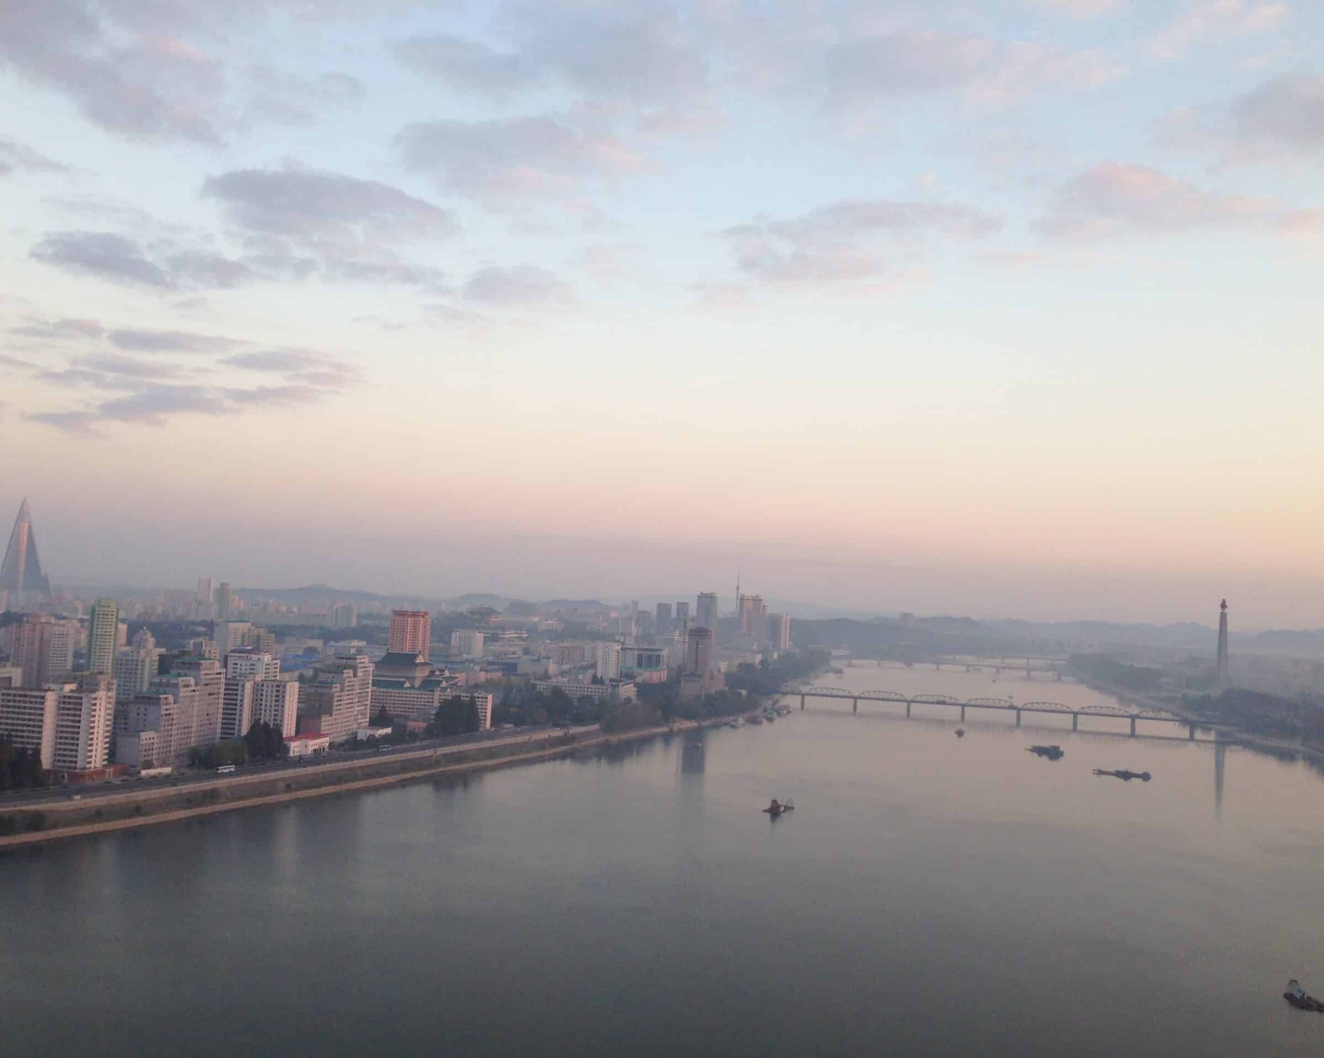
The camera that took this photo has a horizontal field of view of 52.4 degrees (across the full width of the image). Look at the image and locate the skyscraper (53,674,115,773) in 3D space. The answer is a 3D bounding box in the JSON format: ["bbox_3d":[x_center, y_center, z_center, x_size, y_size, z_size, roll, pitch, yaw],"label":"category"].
[{"bbox_3d":[-302.290,101.240,704.520,18.450,47.450,21.380,3,-4,7],"label":"skyscraper"}]

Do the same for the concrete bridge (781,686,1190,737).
[{"bbox_3d":[386.040,216.310,1584.770,506.180,28.000,14.000,2,-4,21],"label":"concrete bridge"}]

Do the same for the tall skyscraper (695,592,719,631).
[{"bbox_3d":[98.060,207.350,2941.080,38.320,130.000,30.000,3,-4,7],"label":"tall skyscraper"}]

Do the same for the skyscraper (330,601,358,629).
[{"bbox_3d":[-827.530,227.250,3500.000,62.000,72.000,22.000,2,-4,18],"label":"skyscraper"}]

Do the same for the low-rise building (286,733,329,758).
[{"bbox_3d":[-197.260,120.910,751.000,9.000,9.500,38.000,2,-4,18],"label":"low-rise building"}]

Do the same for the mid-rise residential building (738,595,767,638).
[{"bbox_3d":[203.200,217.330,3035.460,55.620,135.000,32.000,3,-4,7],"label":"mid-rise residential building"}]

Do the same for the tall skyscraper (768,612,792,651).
[{"bbox_3d":[277.520,253.640,3150.000,34.000,106.000,32.000,1,-5,30],"label":"tall skyscraper"}]

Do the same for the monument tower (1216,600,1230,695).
[{"bbox_3d":[863.200,189.400,2069.190,18.000,166.000,18.000,3,-4,10],"label":"monument tower"}]

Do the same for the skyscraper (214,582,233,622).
[{"bbox_3d":[-1145.670,196.530,3512.780,29.450,111.480,28.000,3,-4,7],"label":"skyscraper"}]

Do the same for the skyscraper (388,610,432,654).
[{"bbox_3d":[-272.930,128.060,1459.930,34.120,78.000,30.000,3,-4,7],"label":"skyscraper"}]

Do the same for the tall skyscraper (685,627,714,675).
[{"bbox_3d":[41.380,151.970,1530.000,24.000,78.000,23.000,2,-4,18],"label":"tall skyscraper"}]

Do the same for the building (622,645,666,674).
[{"bbox_3d":[-26.020,193.540,1951.360,56.390,49.000,40.000,3,-4,7],"label":"building"}]

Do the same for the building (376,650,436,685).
[{"bbox_3d":[-212.360,125.930,1105.000,46.000,46.000,34.000,3,-4,8],"label":"building"}]

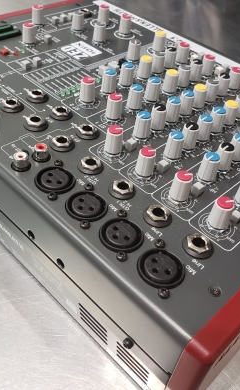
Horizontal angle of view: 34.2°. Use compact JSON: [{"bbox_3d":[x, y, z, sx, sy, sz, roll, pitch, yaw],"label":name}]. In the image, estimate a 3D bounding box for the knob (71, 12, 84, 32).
[{"bbox_3d":[-0.039,-0.162,0.363,0.010,0.014,0.010,-8,46,-16],"label":"knob"}]

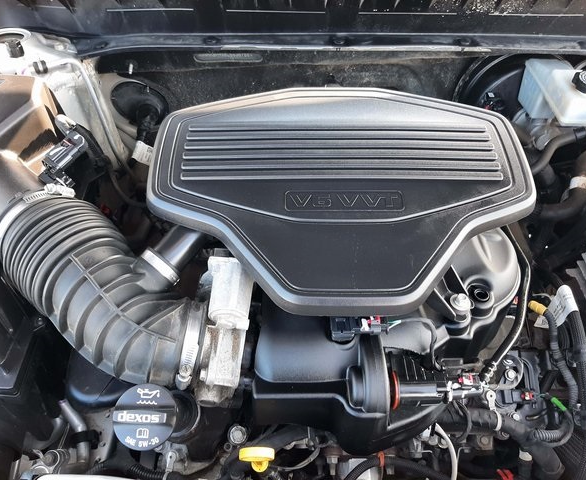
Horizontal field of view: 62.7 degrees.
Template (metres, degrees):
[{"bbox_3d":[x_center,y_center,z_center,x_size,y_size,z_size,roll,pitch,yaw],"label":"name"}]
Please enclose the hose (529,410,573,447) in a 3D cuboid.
[{"bbox_3d":[0.312,0.227,0.580,0.052,0.020,0.040,0,67,0],"label":"hose"}]

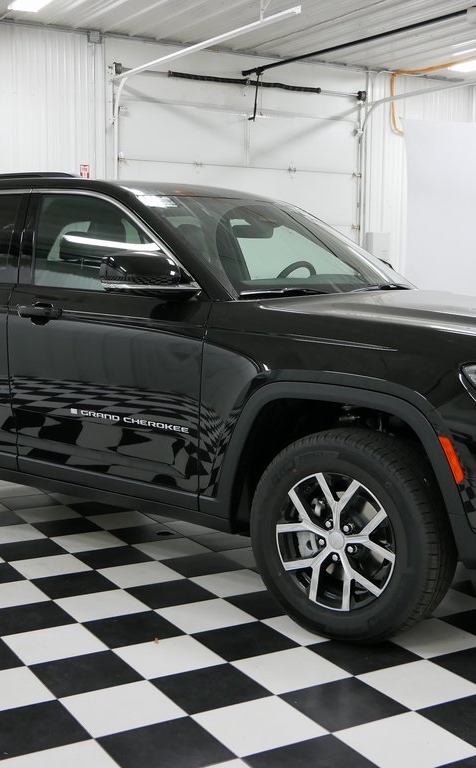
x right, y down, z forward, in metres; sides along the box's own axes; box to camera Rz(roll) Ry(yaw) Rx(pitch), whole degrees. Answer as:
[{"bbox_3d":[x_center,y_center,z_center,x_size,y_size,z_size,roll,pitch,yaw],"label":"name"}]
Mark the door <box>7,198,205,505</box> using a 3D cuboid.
[{"bbox_3d":[-0.558,-0.203,4.307,1.250,1.300,0.270,6,8,37],"label":"door"}]

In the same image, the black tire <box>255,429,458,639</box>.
[{"bbox_3d":[0.410,0.546,3.646,0.765,0.765,0.265,6,8,37],"label":"black tire"}]

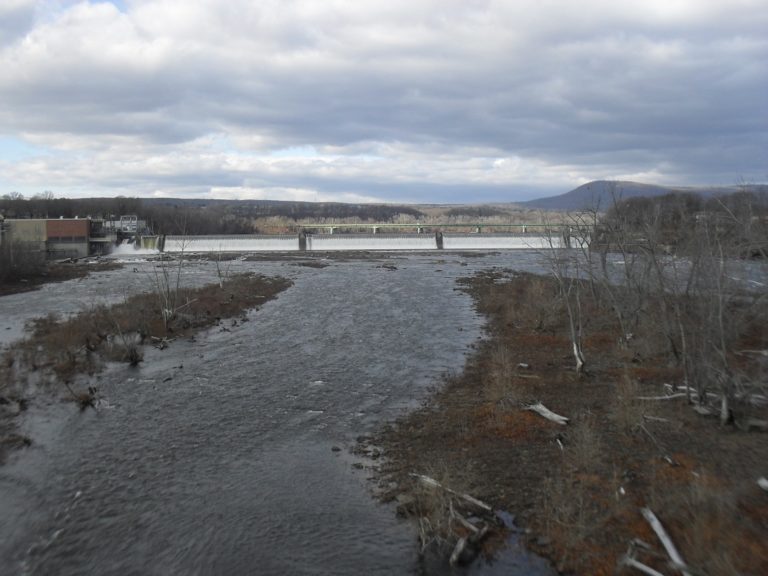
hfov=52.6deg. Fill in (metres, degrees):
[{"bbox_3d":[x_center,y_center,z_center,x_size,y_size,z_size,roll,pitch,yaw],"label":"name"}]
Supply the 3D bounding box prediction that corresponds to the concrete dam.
[{"bbox_3d":[-3.000,-31.600,537.000,292.000,11.000,13.000,0,5,-6],"label":"concrete dam"}]

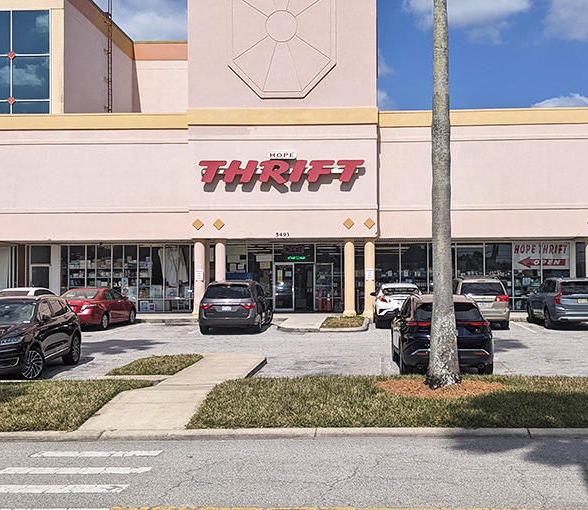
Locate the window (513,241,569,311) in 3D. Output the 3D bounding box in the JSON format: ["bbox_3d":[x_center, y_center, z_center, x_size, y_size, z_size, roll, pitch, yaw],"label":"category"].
[{"bbox_3d":[10.849,0.964,23.250,2.540,3.020,0.120,0,-1,0],"label":"window"}]

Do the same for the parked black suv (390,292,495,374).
[{"bbox_3d":[3.319,1.714,12.420,1.855,1.660,4.740,0,-1,8],"label":"parked black suv"}]

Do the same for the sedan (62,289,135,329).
[{"bbox_3d":[-7.674,1.980,20.652,1.820,1.470,4.810,0,-1,3],"label":"sedan"}]

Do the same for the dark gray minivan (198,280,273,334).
[{"bbox_3d":[-2.015,1.814,19.769,2.010,1.740,5.150,0,-1,4],"label":"dark gray minivan"}]

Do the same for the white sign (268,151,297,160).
[{"bbox_3d":[-0.456,-3.957,21.200,1.170,0.330,0.180,0,-1,0],"label":"white sign"}]

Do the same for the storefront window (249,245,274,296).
[{"bbox_3d":[-1.558,0.786,25.041,1.230,2.582,0.120,0,-1,2],"label":"storefront window"}]

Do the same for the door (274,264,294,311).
[{"bbox_3d":[-0.441,1.530,25.012,0.930,2.230,0.080,0,-1,2],"label":"door"}]

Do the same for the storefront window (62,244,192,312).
[{"bbox_3d":[-7.947,1.119,25.208,6.280,3.208,0.120,0,-1,2],"label":"storefront window"}]

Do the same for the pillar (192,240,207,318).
[{"bbox_3d":[-3.850,0.950,21.800,0.520,3.160,0.520,0,-1,0],"label":"pillar"}]

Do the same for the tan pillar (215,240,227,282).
[{"bbox_3d":[-3.010,0.940,21.800,0.520,3.160,0.520,0,-1,0],"label":"tan pillar"}]

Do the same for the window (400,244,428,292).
[{"bbox_3d":[5.634,0.761,24.852,1.328,2.582,0.120,0,-1,2],"label":"window"}]

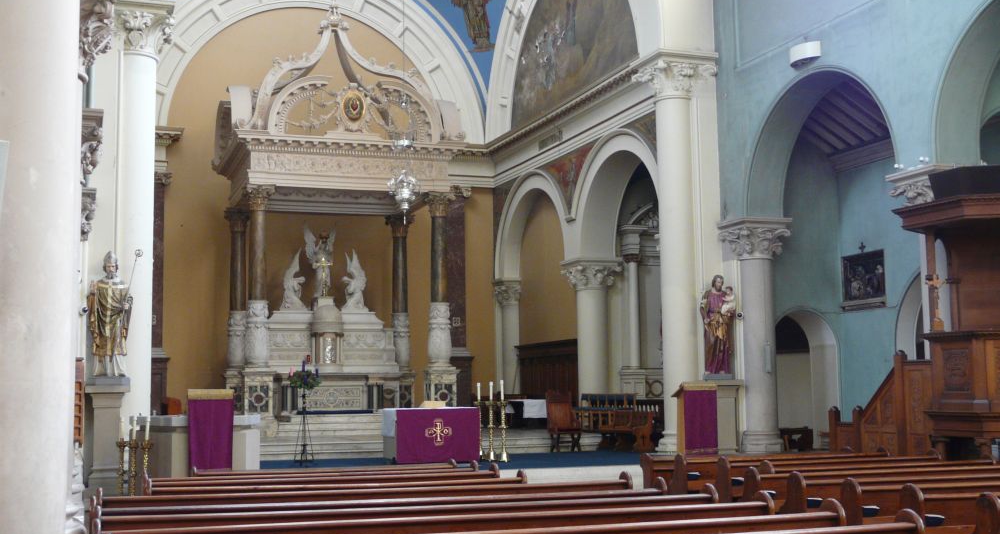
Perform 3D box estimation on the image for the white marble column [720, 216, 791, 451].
[{"bbox_3d":[4.965,1.345,22.325,1.020,4.400,1.020,2,-6,-19],"label":"white marble column"}]

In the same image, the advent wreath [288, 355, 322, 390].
[{"bbox_3d":[-3.358,1.851,19.981,0.570,0.540,0.570,2,-6,-19],"label":"advent wreath"}]

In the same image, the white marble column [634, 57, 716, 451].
[{"bbox_3d":[3.478,-0.322,22.672,1.080,7.800,1.080,2,-6,-19],"label":"white marble column"}]

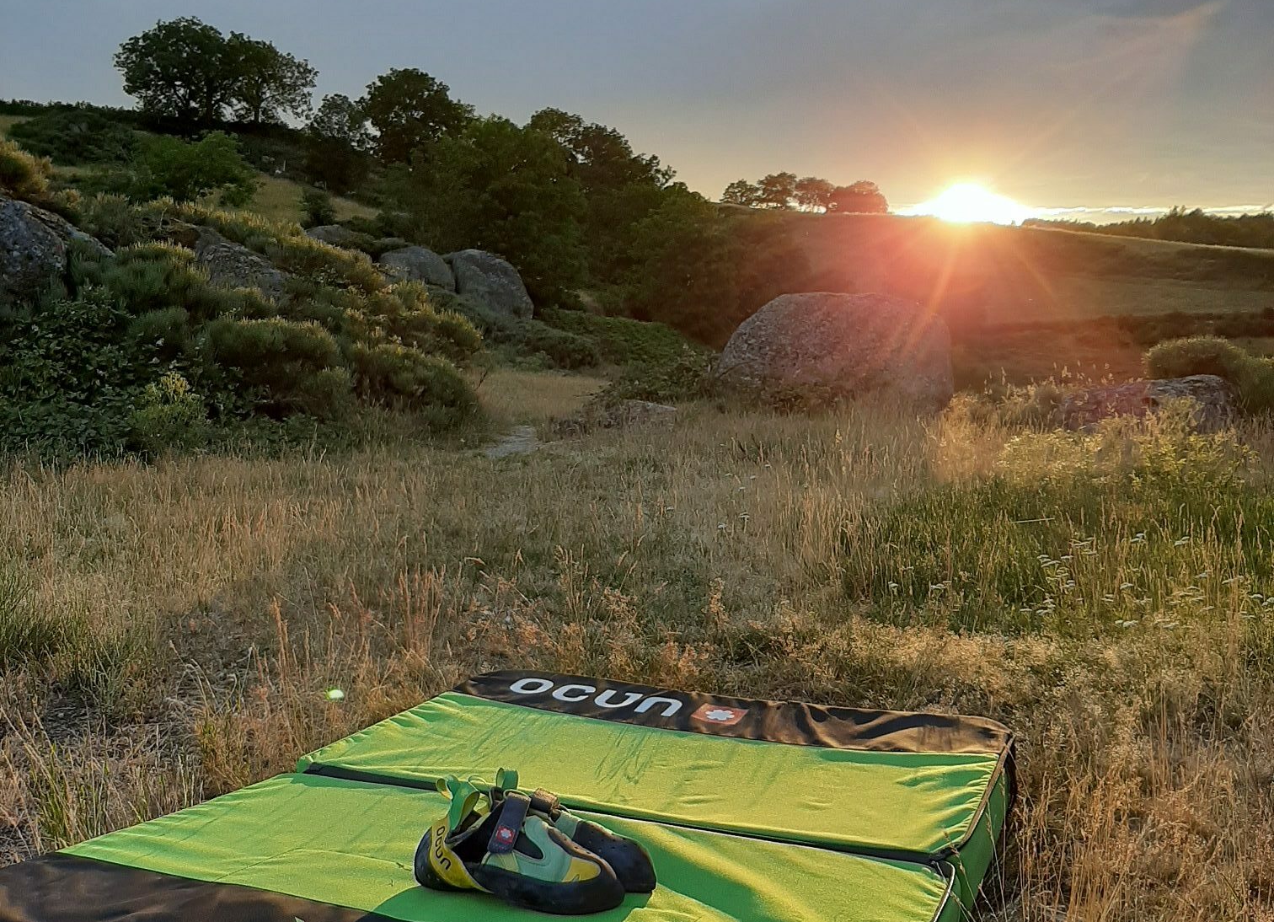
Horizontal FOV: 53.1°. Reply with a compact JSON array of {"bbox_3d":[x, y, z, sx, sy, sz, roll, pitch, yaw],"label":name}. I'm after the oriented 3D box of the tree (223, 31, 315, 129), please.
[{"bbox_3d":[-27.421,-28.360,95.000,7.115,6.818,7.115,0,6,0],"label":"tree"}]

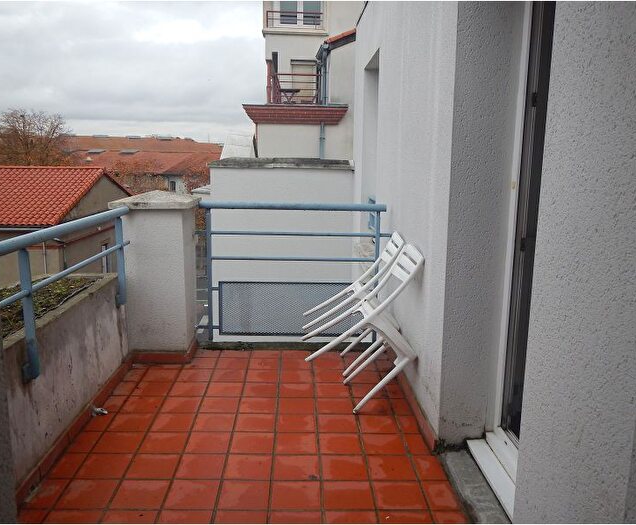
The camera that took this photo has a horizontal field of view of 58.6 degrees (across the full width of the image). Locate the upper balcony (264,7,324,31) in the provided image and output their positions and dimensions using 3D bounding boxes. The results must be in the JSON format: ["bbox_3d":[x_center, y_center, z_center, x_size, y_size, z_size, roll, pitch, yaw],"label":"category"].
[{"bbox_3d":[-0.767,-7.838,18.496,2.100,0.800,0.450,1,11,-2],"label":"upper balcony"}]

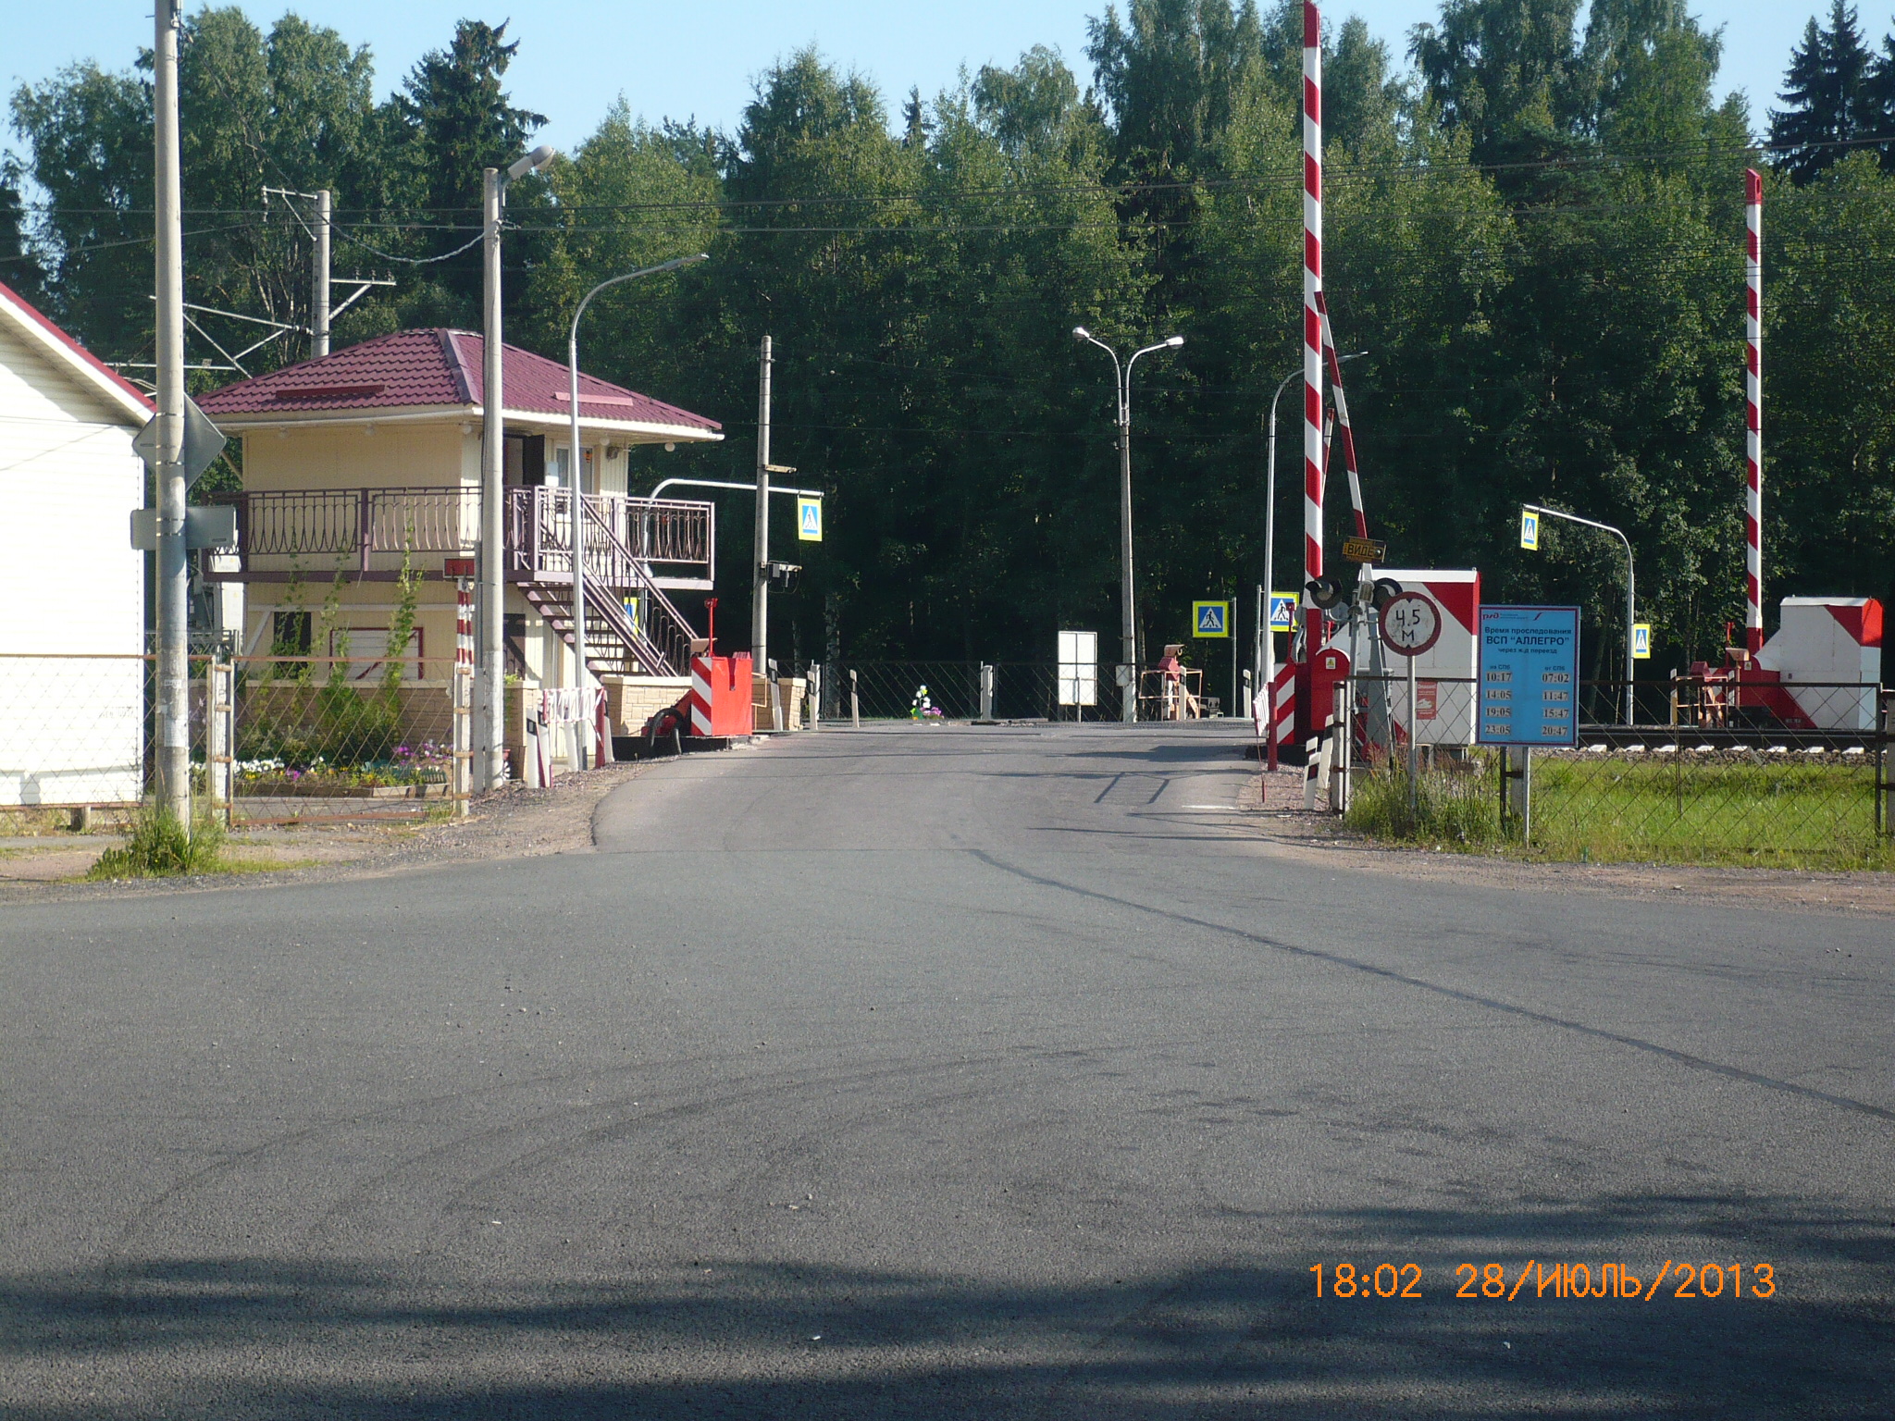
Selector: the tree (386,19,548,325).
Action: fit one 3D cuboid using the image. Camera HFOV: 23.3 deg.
[{"bbox_3d":[-15.100,-10.500,145.000,5.800,22.600,5.800,0,0,0],"label":"tree"}]

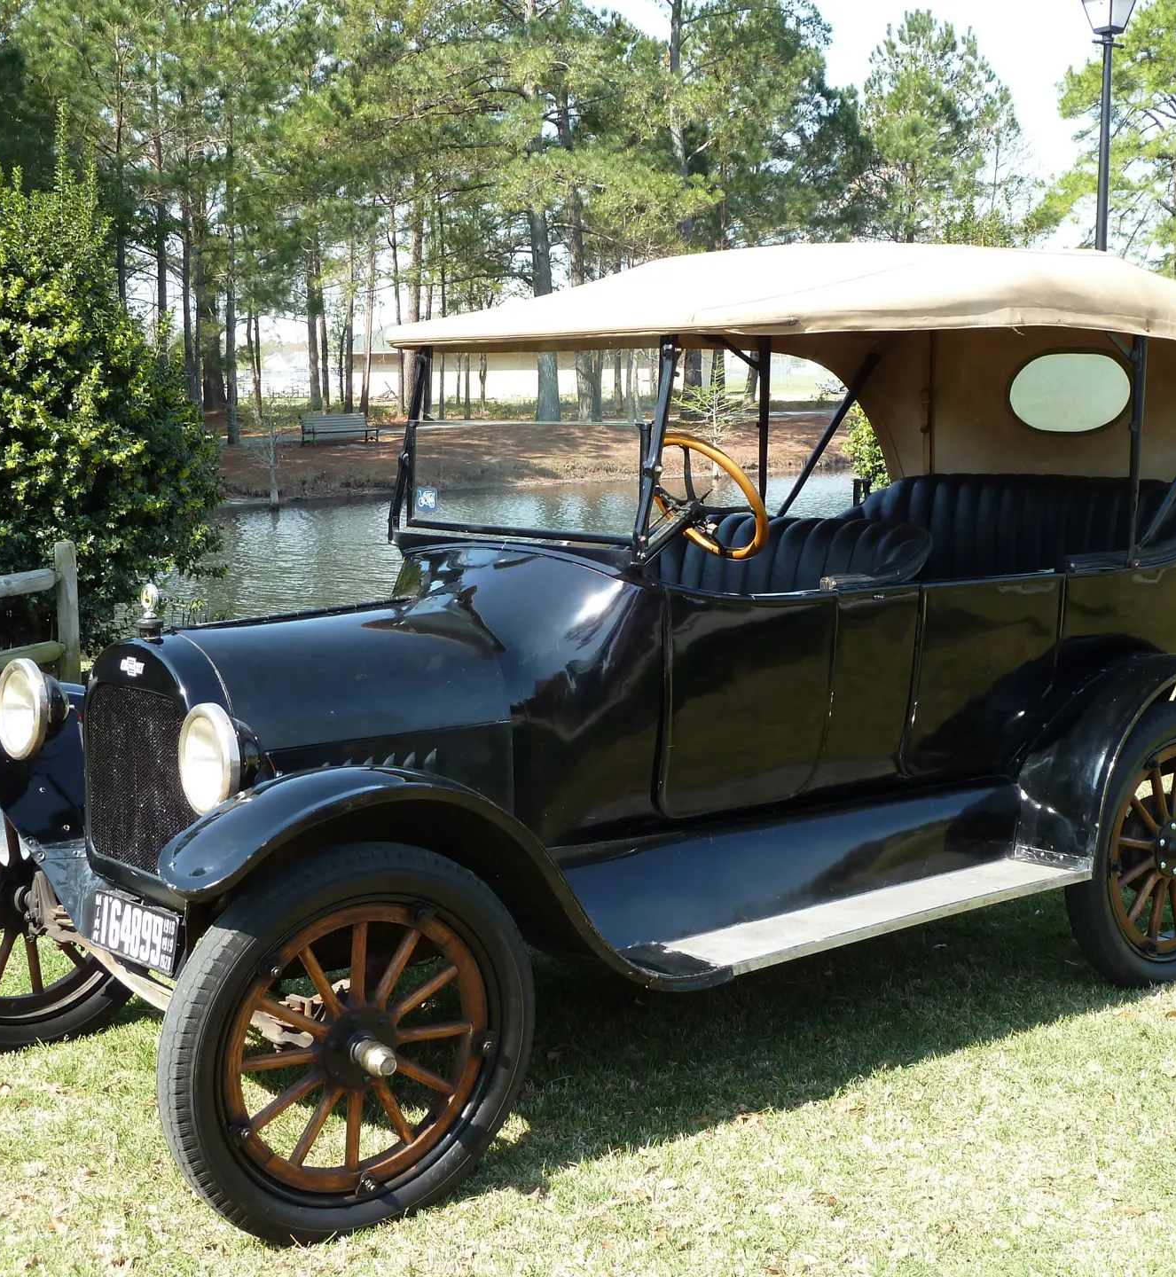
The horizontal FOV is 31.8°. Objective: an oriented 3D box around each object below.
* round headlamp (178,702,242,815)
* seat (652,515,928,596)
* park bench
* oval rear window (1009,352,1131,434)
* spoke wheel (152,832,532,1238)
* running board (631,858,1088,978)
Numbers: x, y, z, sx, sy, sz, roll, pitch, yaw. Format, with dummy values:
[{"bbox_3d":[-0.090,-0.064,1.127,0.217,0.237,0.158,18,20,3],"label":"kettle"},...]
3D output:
[{"bbox_3d":[-0.691,0.237,4.044,0.140,0.218,0.218,-6,9,-39],"label":"round headlamp"},{"bbox_3d":[0.376,-0.006,5.412,0.594,0.614,1.119,-6,9,-39],"label":"seat"},{"bbox_3d":[-6.278,-5.257,52.000,1.850,0.820,0.630,-6,9,-35],"label":"park bench"},{"bbox_3d":[1.441,-0.740,6.209,0.025,0.253,0.451,15,-4,-40],"label":"oval rear window"},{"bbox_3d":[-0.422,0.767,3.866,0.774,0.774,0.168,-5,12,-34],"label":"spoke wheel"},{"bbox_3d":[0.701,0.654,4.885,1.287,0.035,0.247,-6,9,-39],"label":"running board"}]

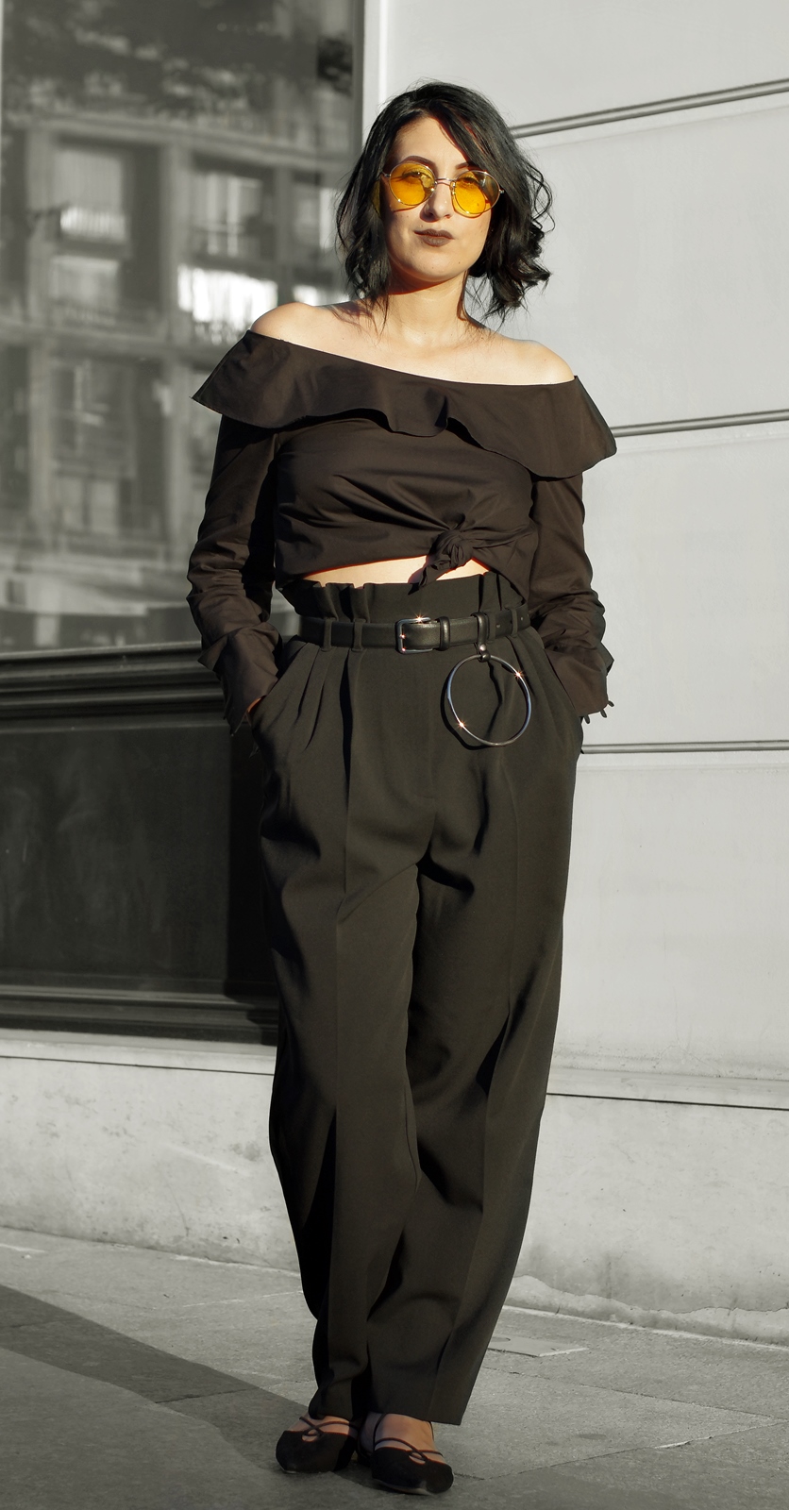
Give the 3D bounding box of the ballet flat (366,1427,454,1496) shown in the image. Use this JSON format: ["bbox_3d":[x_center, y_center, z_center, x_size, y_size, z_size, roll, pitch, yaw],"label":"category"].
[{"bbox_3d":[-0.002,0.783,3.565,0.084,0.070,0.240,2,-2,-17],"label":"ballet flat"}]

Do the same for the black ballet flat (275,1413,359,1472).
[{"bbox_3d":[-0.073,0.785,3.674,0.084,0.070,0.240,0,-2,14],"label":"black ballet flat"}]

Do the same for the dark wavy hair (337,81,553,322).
[{"bbox_3d":[0.059,-0.645,3.673,0.245,0.265,0.230,5,-2,0],"label":"dark wavy hair"}]

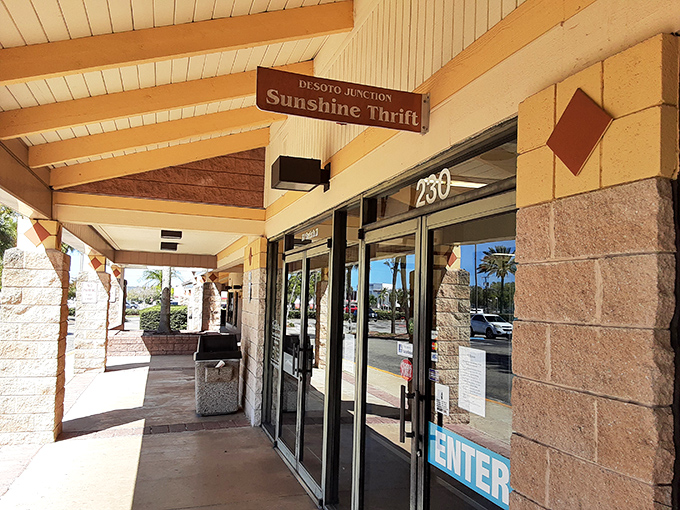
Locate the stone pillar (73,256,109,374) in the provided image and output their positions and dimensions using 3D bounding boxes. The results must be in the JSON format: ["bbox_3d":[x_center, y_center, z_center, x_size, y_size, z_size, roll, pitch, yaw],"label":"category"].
[{"bbox_3d":[-5.247,1.219,11.321,0.600,2.500,0.500,3,-5,-18],"label":"stone pillar"}]

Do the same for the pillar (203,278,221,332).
[{"bbox_3d":[-4.280,1.597,17.792,0.580,1.900,0.550,3,-5,-18],"label":"pillar"}]

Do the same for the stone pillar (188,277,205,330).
[{"bbox_3d":[-5.931,2.095,22.384,0.600,2.400,0.550,3,-5,-18],"label":"stone pillar"}]

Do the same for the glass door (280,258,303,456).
[{"bbox_3d":[-0.516,1.070,5.721,0.070,2.100,0.920,3,-5,-18],"label":"glass door"}]

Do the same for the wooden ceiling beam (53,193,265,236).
[{"bbox_3d":[-2.204,-0.483,6.692,2.500,0.360,0.200,3,-5,-18],"label":"wooden ceiling beam"}]

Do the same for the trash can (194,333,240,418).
[{"bbox_3d":[-1.830,1.749,7.900,0.610,1.120,0.600,4,-5,-20],"label":"trash can"}]

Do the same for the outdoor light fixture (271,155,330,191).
[{"bbox_3d":[-0.309,-0.639,4.217,0.400,0.210,0.310,3,-5,-18],"label":"outdoor light fixture"}]

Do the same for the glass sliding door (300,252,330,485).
[{"bbox_3d":[-0.237,1.012,4.878,0.070,2.100,0.900,3,-5,-18],"label":"glass sliding door"}]

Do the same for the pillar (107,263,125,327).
[{"bbox_3d":[-6.945,1.317,16.453,0.600,2.000,0.500,3,-5,-18],"label":"pillar"}]

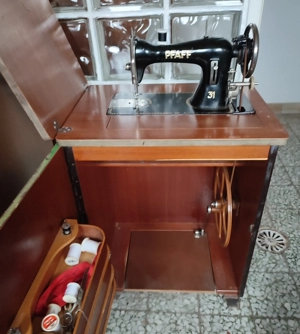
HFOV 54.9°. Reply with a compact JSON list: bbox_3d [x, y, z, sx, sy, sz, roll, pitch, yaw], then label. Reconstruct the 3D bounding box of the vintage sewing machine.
[{"bbox_3d":[0.096,-0.293,0.851,0.449,0.225,0.179,0,35,4],"label":"vintage sewing machine"}]

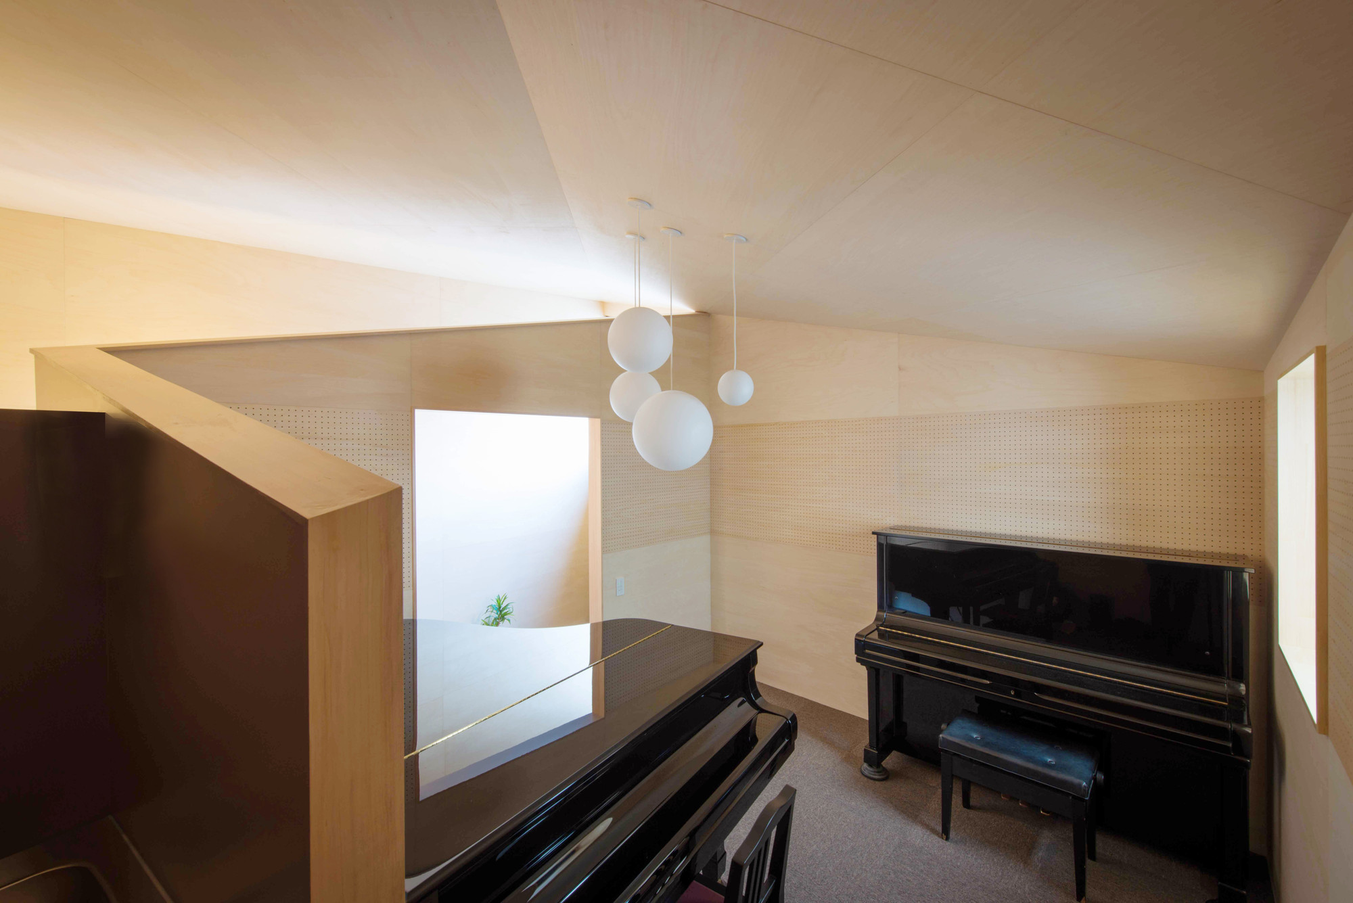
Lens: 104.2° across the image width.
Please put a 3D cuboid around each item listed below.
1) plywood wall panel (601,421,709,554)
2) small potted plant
[{"bbox_3d":[-0.118,0.247,3.994,0.020,0.910,1.135,-1,0,44],"label":"plywood wall panel"},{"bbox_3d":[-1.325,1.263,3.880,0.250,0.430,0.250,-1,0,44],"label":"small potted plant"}]

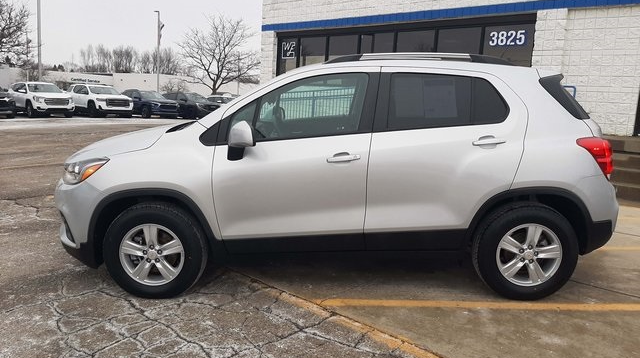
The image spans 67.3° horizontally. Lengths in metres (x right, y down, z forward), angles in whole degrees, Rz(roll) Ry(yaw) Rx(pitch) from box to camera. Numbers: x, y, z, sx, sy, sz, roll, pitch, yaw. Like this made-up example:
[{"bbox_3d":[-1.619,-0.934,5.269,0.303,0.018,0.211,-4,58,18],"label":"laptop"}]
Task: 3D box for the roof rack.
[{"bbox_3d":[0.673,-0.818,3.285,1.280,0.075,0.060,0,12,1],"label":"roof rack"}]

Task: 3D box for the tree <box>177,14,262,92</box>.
[{"bbox_3d":[-8.241,-9.259,39.419,6.907,8.314,6.907,3,8,0],"label":"tree"}]

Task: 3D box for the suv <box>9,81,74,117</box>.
[{"bbox_3d":[-14.040,-3.990,24.170,4.630,1.660,1.840,10,11,42],"label":"suv"}]

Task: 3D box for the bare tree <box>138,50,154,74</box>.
[{"bbox_3d":[-32.224,-18.402,89.281,2.996,10.287,2.996,3,8,0],"label":"bare tree"}]

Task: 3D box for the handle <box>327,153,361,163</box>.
[{"bbox_3d":[0.153,-0.133,3.095,0.215,0.060,0.050,0,12,1],"label":"handle"}]

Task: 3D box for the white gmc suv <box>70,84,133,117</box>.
[{"bbox_3d":[-11.782,-4.094,25.348,4.900,1.690,1.920,10,11,40],"label":"white gmc suv"}]

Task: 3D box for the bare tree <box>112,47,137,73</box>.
[{"bbox_3d":[-34.600,-18.300,85.000,4.500,11.000,4.500,3,8,0],"label":"bare tree"}]

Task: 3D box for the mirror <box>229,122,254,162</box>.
[{"bbox_3d":[-0.498,-0.238,3.049,0.140,0.240,0.190,0,12,1],"label":"mirror"}]

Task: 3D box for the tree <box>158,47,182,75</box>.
[{"bbox_3d":[-27.747,-18.651,89.216,4.493,11.203,4.493,3,8,0],"label":"tree"}]

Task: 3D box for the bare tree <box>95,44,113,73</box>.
[{"bbox_3d":[-40.177,-19.301,89.205,3.370,11.364,3.370,3,8,0],"label":"bare tree"}]

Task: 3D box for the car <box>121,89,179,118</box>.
[{"bbox_3d":[-9.930,-4.350,28.000,4.480,1.610,1.810,10,11,43],"label":"car"}]

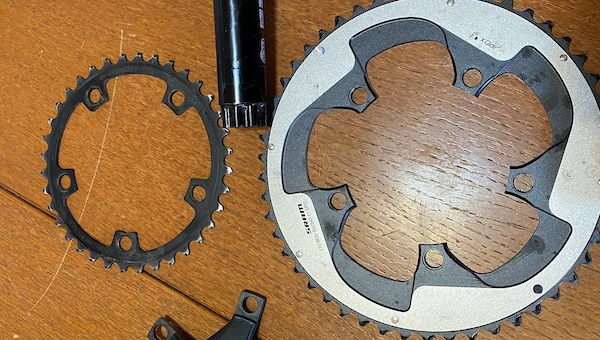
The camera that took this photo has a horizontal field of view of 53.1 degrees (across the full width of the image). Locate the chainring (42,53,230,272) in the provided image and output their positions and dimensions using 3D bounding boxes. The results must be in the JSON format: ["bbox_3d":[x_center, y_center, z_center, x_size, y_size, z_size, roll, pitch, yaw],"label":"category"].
[{"bbox_3d":[-0.114,-0.005,0.411,0.149,0.005,0.149,0,89,17],"label":"chainring"}]

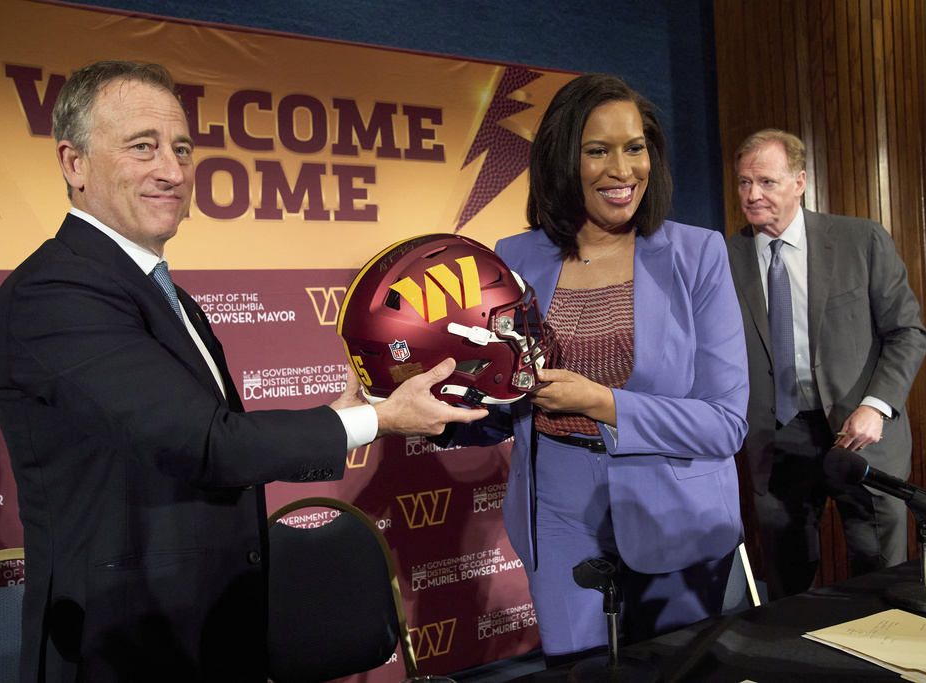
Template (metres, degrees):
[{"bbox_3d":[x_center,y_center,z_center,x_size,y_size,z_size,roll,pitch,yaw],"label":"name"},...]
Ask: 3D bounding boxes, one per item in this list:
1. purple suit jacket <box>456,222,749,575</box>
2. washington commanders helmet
[{"bbox_3d":[0.235,0.090,1.400,0.480,0.620,0.390,-2,1,28],"label":"purple suit jacket"},{"bbox_3d":[-0.024,-0.031,1.240,0.325,0.265,0.240,-8,2,-20],"label":"washington commanders helmet"}]

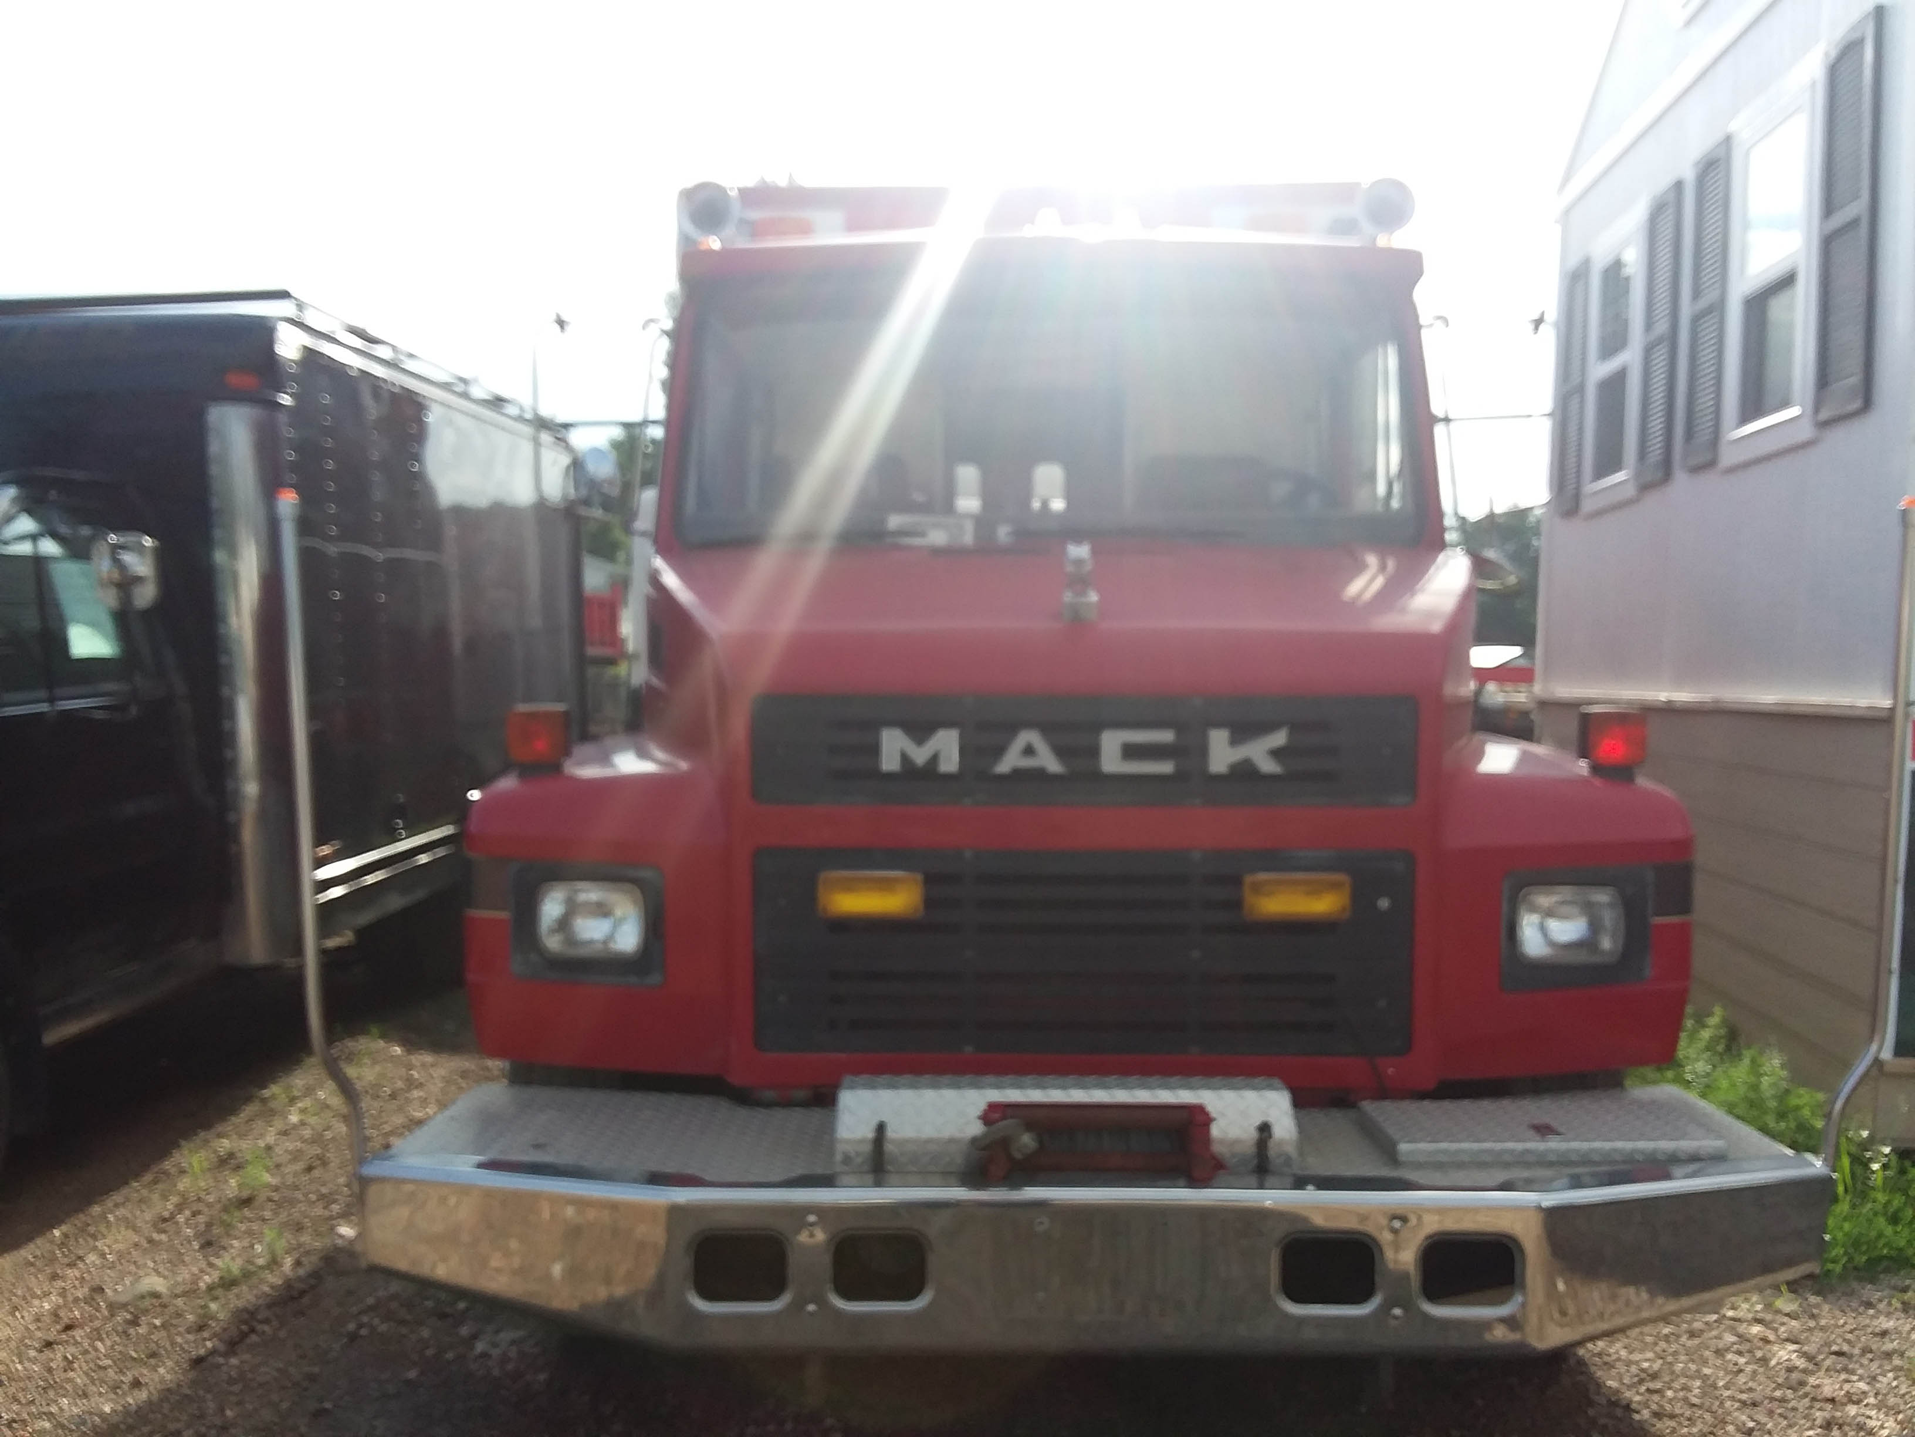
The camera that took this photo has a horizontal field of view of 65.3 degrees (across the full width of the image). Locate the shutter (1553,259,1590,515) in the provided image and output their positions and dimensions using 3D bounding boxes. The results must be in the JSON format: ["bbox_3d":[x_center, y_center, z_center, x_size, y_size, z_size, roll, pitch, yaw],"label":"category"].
[{"bbox_3d":[3.465,-1.846,8.419,0.035,1.385,0.375,1,2,5],"label":"shutter"}]

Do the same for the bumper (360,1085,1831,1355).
[{"bbox_3d":[0.225,0.849,2.612,2.360,0.245,0.657,1,2,0],"label":"bumper"}]

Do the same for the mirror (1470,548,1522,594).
[{"bbox_3d":[1.468,-0.405,4.100,0.160,0.120,0.100,-1,3,-14],"label":"mirror"}]

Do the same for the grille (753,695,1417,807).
[{"bbox_3d":[0.223,0.057,2.650,1.165,0.192,0.050,0,3,2],"label":"grille"}]

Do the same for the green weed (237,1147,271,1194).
[{"bbox_3d":[-2.024,1.303,4.300,0.090,0.110,0.090,0,3,0],"label":"green weed"}]

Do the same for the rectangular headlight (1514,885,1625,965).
[{"bbox_3d":[1.110,0.372,2.718,0.194,0.140,0.080,1,2,0],"label":"rectangular headlight"}]

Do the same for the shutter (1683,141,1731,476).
[{"bbox_3d":[3.293,-1.798,6.586,0.035,1.385,0.375,1,2,5],"label":"shutter"}]

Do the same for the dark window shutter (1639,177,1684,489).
[{"bbox_3d":[3.343,-1.812,7.117,0.035,1.385,0.375,1,2,5],"label":"dark window shutter"}]

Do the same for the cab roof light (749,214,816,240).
[{"bbox_3d":[-0.557,-1.560,4.750,0.205,0.082,0.060,1,2,0],"label":"cab roof light"}]

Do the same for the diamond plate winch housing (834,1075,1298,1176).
[{"bbox_3d":[0.171,0.656,2.420,0.720,0.110,0.200,0,3,2],"label":"diamond plate winch housing"}]

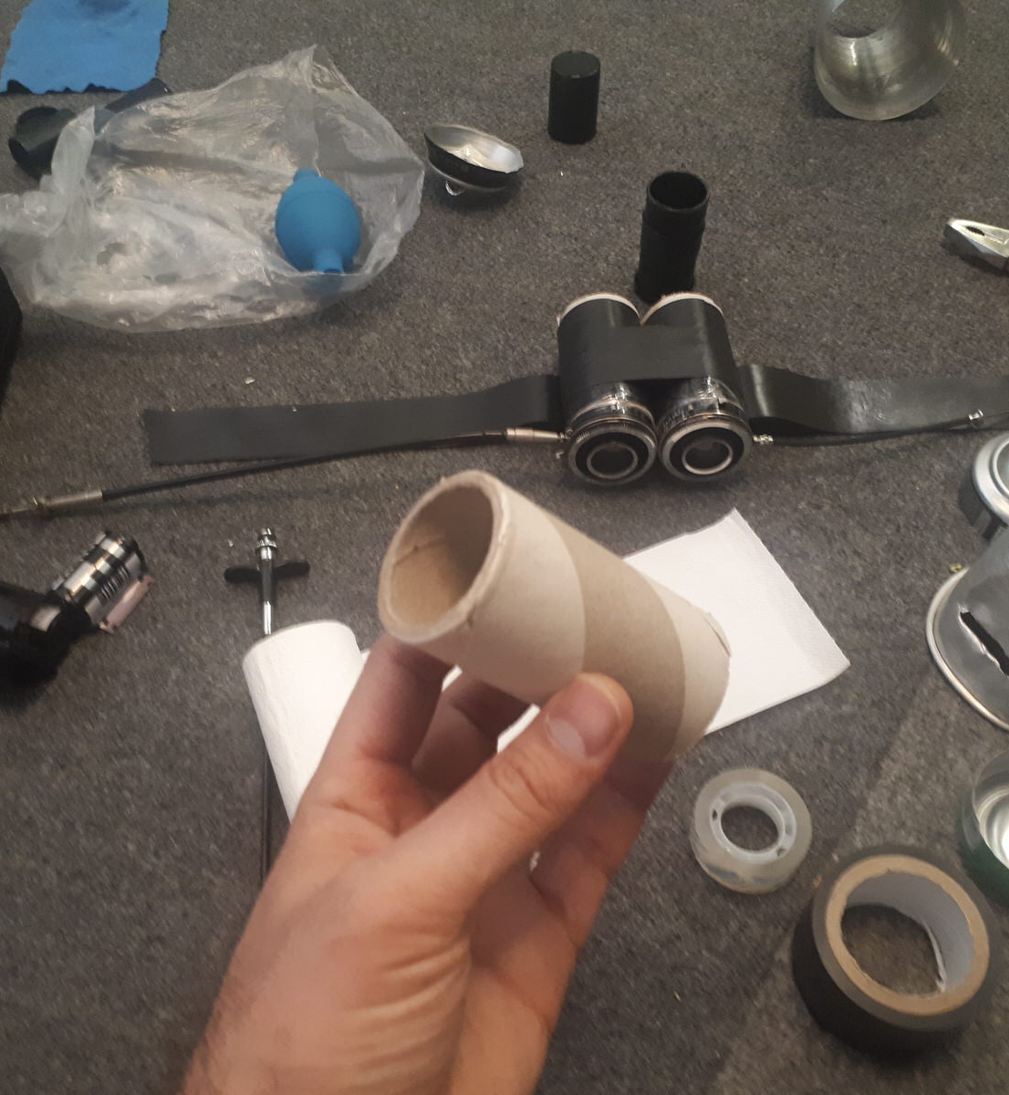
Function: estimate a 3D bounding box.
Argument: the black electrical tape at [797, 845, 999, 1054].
[{"bbox_3d":[0.152,0.157,0.447,0.069,0.038,0.069,0,54,0],"label":"black electrical tape"}]

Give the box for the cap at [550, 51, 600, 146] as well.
[{"bbox_3d":[0.048,-0.305,0.774,0.032,0.050,0.032,0,54,0],"label":"cap"}]

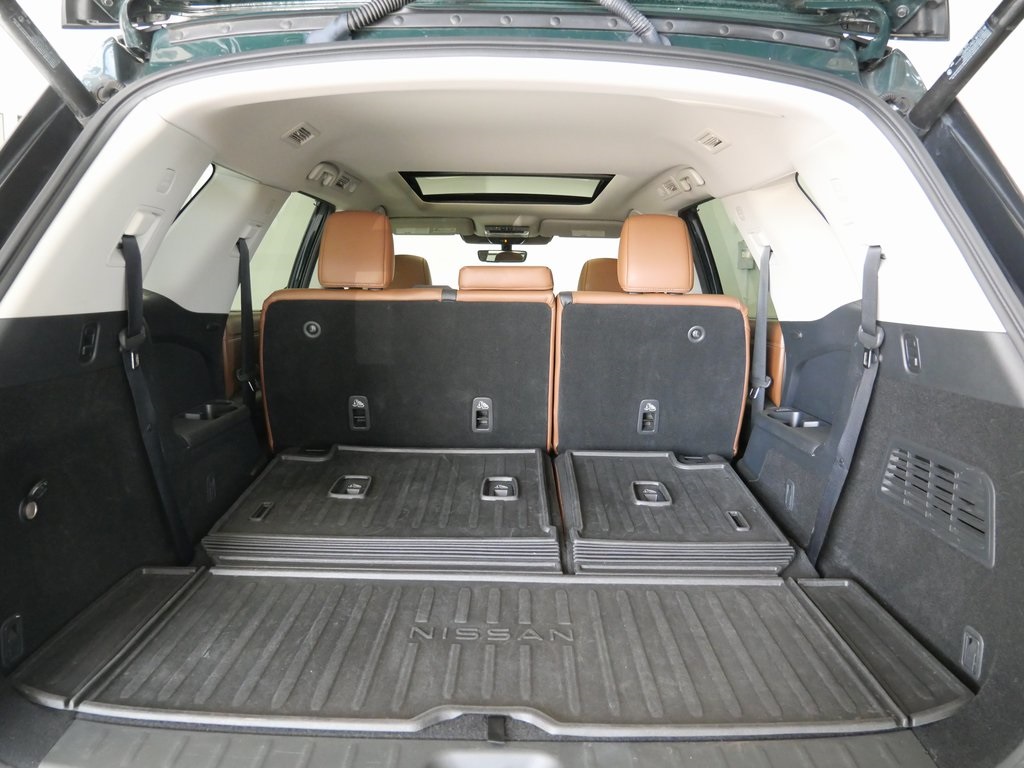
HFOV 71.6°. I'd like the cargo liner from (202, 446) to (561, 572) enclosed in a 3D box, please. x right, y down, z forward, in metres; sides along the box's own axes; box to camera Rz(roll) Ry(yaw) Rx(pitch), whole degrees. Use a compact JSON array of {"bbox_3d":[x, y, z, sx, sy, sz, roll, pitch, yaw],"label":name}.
[{"bbox_3d":[-0.259,0.281,1.711,0.720,0.090,0.610,1,11,1],"label":"cargo liner"}]

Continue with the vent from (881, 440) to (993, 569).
[{"bbox_3d":[0.693,0.180,1.166,0.022,0.140,0.270,0,11,-5],"label":"vent"}]

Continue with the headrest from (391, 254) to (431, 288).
[{"bbox_3d":[-0.427,-0.382,2.661,0.260,0.210,0.130,1,11,1],"label":"headrest"}]

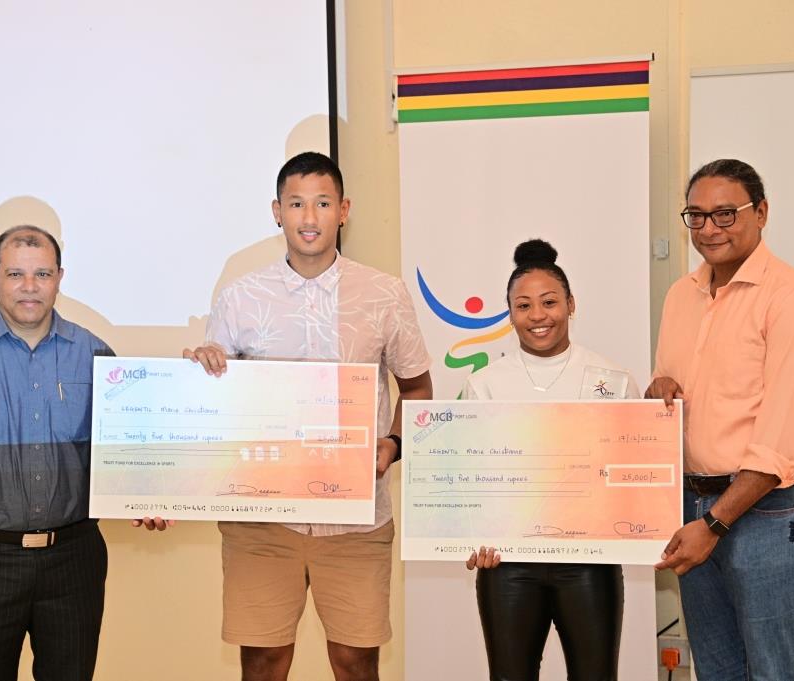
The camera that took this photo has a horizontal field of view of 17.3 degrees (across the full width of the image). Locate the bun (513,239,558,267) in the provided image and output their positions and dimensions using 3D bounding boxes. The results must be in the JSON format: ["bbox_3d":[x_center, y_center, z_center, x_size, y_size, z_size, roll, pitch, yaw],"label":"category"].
[{"bbox_3d":[0.340,-0.216,6.420,0.107,0.072,0.100,0,1,0],"label":"bun"}]

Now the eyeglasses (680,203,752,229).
[{"bbox_3d":[0.738,-0.287,5.939,0.140,0.044,0.140,-2,11,31],"label":"eyeglasses"}]

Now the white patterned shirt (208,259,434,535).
[{"bbox_3d":[-0.188,0.131,6.330,0.540,0.680,0.300,0,1,-2],"label":"white patterned shirt"}]

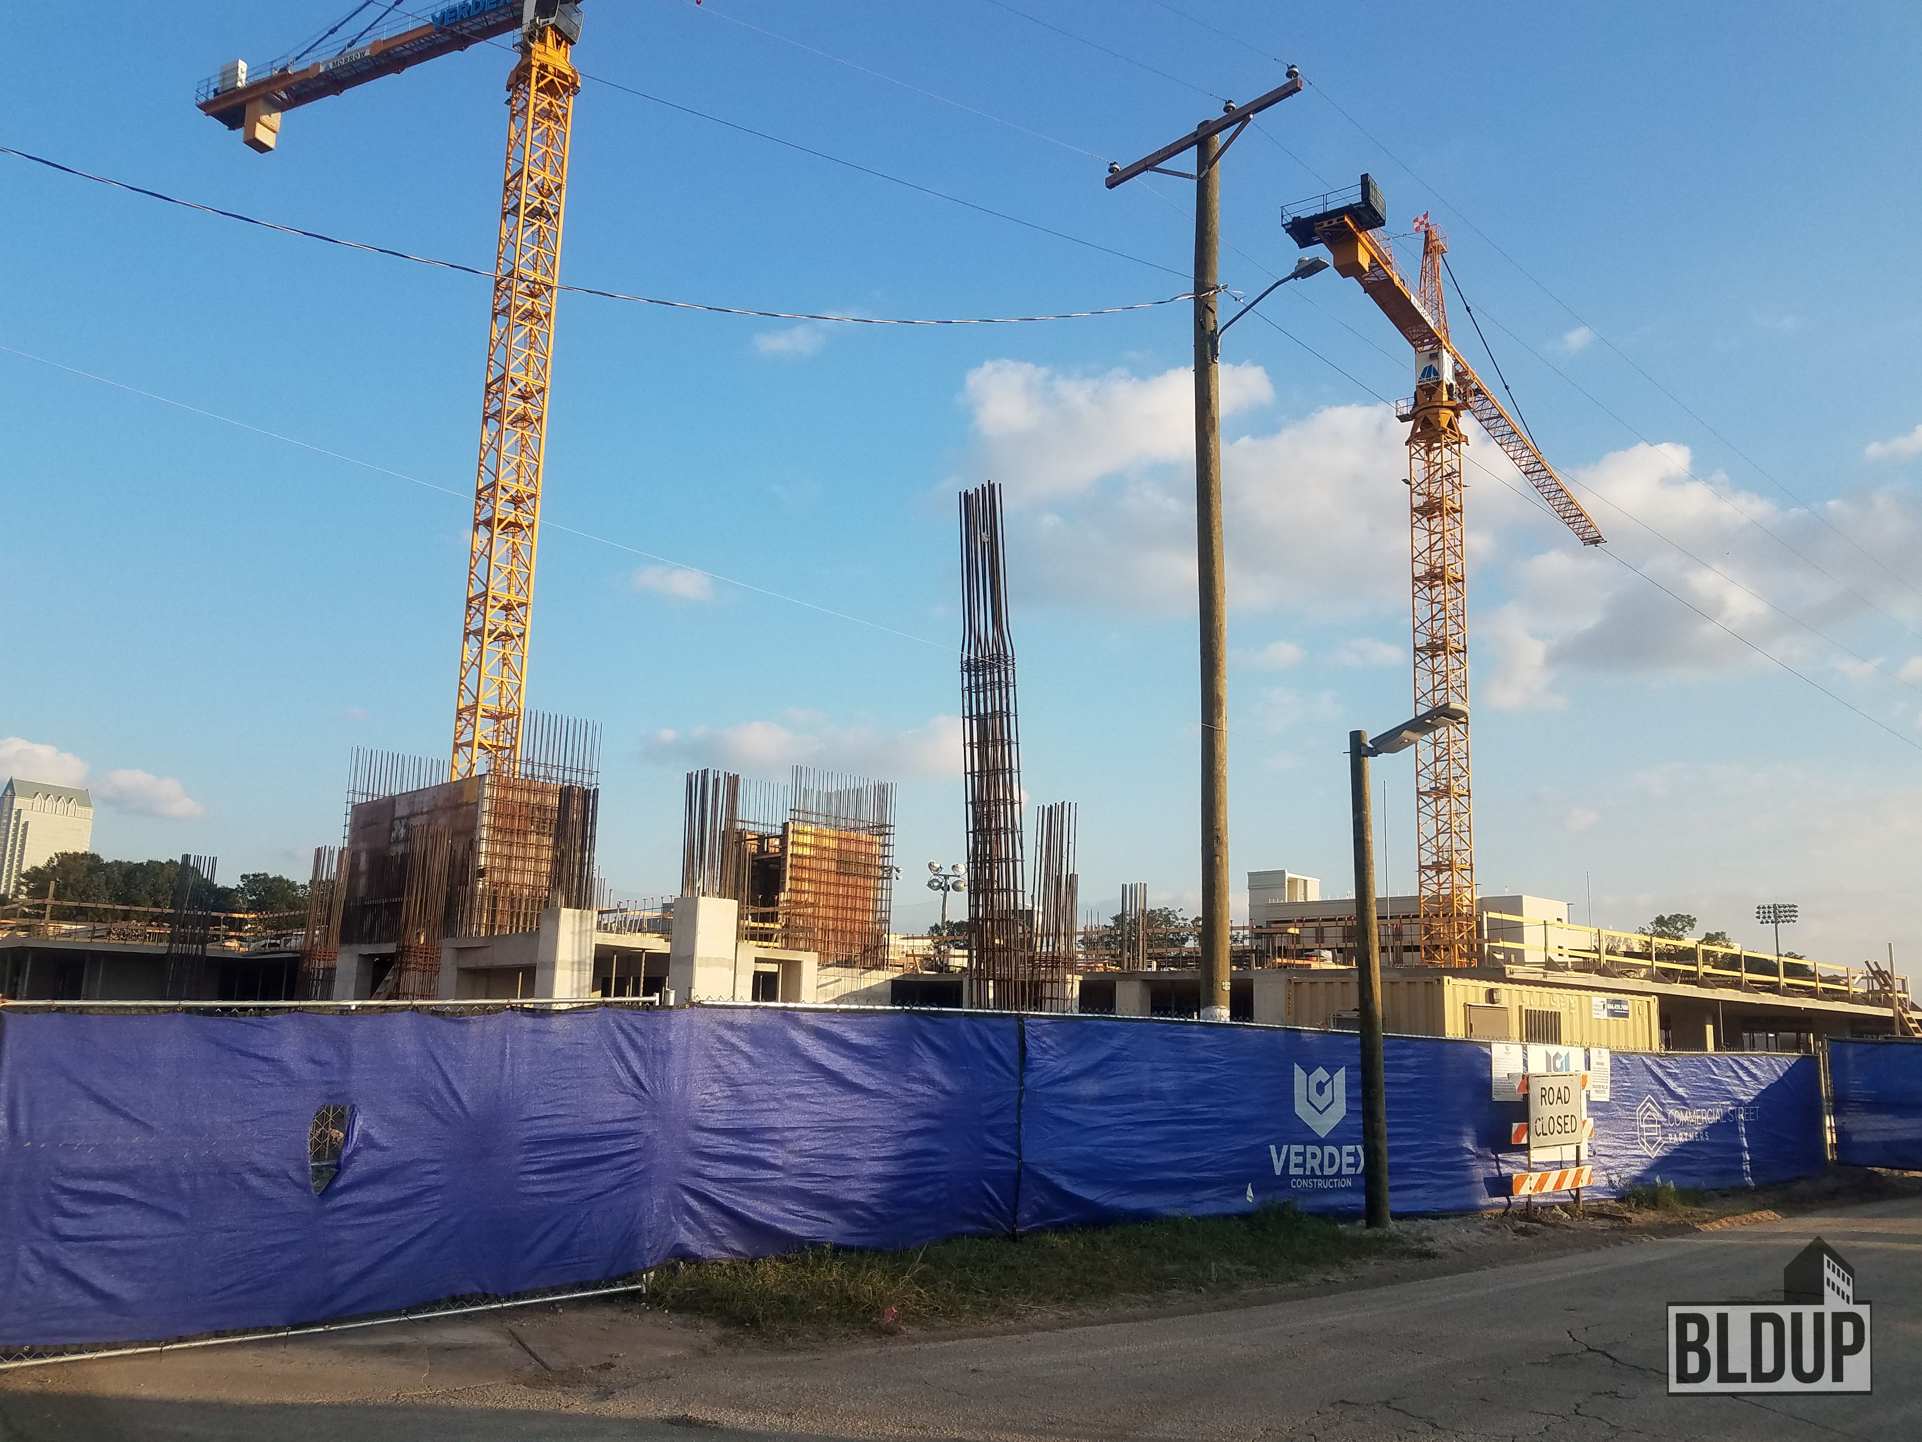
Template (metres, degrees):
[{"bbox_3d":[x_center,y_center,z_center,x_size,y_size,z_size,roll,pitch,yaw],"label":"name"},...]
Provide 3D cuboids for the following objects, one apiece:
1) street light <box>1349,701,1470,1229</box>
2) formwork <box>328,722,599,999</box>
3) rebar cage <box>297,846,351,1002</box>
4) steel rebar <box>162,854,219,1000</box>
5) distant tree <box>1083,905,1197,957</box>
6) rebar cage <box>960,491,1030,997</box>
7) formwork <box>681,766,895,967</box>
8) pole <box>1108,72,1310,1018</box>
[{"bbox_3d":[4.329,2.342,13.834,0.360,4.914,1.295,12,-14,-42],"label":"street light"},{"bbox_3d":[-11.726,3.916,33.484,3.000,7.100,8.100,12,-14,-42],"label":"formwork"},{"bbox_3d":[-16.532,5.949,37.450,0.700,5.229,0.700,12,-14,-42],"label":"rebar cage"},{"bbox_3d":[-19.738,5.925,36.927,0.700,4.885,0.700,12,-14,-42],"label":"steel rebar"},{"bbox_3d":[14.442,19.191,113.492,10.000,9.137,9.500,2,-11,0],"label":"distant tree"},{"bbox_3d":[0.563,1.171,23.184,0.660,10.424,0.660,12,-14,-42],"label":"rebar cage"},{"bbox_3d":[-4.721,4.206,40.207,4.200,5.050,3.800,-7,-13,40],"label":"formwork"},{"bbox_3d":[2.602,-0.950,15.199,0.420,11.780,2.450,12,-14,-42],"label":"pole"}]

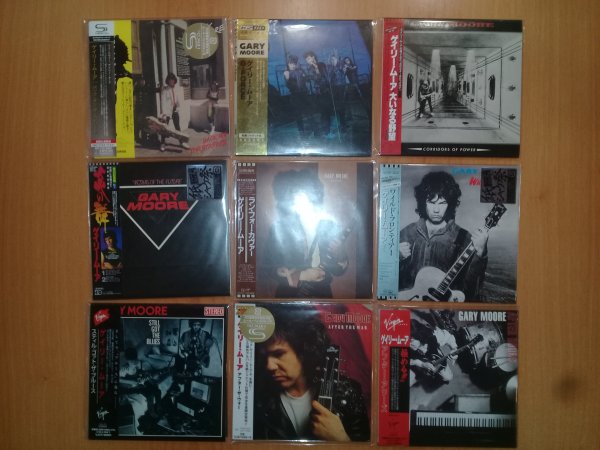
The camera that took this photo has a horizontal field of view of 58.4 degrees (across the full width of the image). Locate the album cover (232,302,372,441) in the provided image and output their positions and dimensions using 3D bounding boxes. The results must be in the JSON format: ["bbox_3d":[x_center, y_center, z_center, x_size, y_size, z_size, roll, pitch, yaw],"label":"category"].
[{"bbox_3d":[0.003,0.146,0.534,0.136,0.006,0.136,1,90,1],"label":"album cover"}]

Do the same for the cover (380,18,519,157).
[{"bbox_3d":[0.149,-0.135,0.532,0.136,0.006,0.136,1,90,1],"label":"cover"}]

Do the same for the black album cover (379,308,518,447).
[{"bbox_3d":[0.146,0.152,0.533,0.136,0.006,0.136,1,90,1],"label":"black album cover"}]

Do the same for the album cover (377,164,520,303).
[{"bbox_3d":[0.146,0.008,0.532,0.136,0.006,0.136,1,90,1],"label":"album cover"}]

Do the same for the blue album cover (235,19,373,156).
[{"bbox_3d":[0.004,-0.136,0.534,0.136,0.006,0.136,1,90,1],"label":"blue album cover"}]

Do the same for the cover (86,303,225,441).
[{"bbox_3d":[-0.141,0.147,0.536,0.136,0.006,0.136,1,90,1],"label":"cover"}]

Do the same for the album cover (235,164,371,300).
[{"bbox_3d":[0.005,0.006,0.534,0.136,0.006,0.136,0,90,1],"label":"album cover"}]

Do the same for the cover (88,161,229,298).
[{"bbox_3d":[-0.139,0.005,0.536,0.136,0.006,0.136,-1,90,1],"label":"cover"}]

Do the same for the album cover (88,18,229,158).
[{"bbox_3d":[-0.140,-0.135,0.536,0.136,0.006,0.136,-1,90,1],"label":"album cover"}]

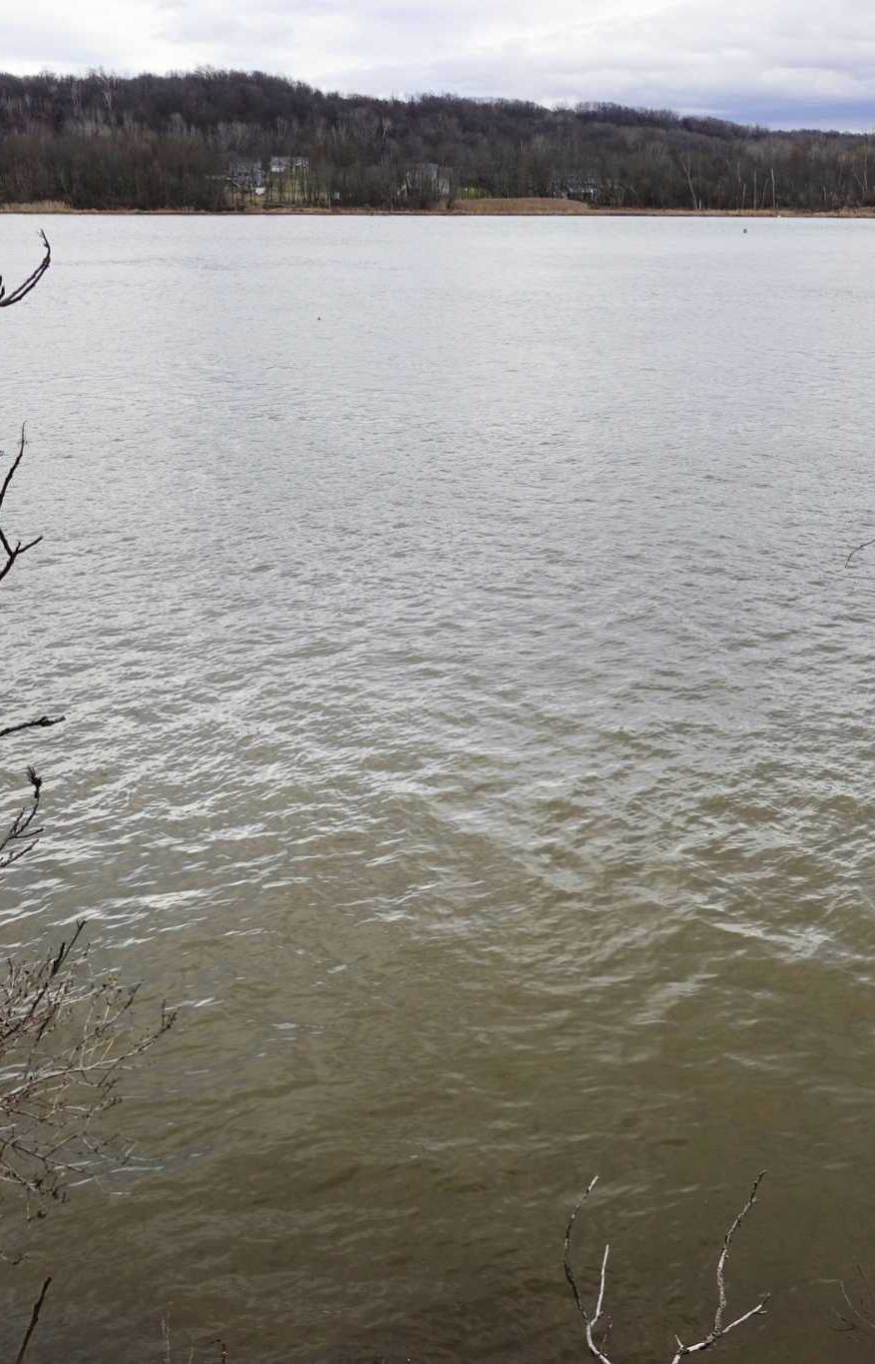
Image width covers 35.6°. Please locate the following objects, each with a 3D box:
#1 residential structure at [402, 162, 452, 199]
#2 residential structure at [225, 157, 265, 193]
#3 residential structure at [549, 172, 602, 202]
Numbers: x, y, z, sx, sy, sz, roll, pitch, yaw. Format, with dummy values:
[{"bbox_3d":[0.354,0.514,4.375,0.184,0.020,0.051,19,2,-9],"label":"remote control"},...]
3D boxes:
[{"bbox_3d":[-3.290,-160.340,436.470,16.120,10.850,10.000,0,19,0],"label":"residential structure"},{"bbox_3d":[-61.840,-162.250,436.750,11.070,10.350,9.500,0,19,0],"label":"residential structure"},{"bbox_3d":[43.060,-154.450,425.810,13.700,8.760,10.000,0,19,0],"label":"residential structure"}]

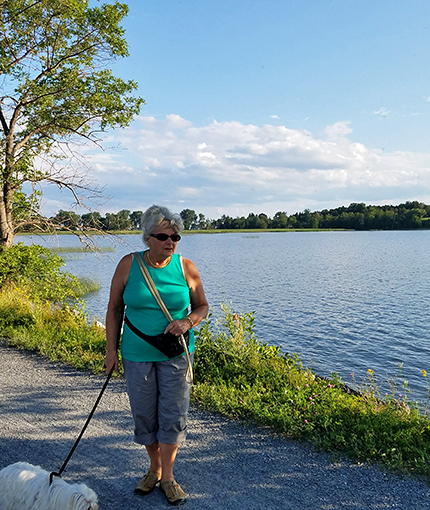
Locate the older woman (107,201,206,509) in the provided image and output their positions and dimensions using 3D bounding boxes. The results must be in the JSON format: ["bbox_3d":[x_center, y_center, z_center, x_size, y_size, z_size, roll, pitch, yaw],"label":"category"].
[{"bbox_3d":[-0.322,0.526,2.830,0.560,1.590,0.400,-1,3,-10],"label":"older woman"}]

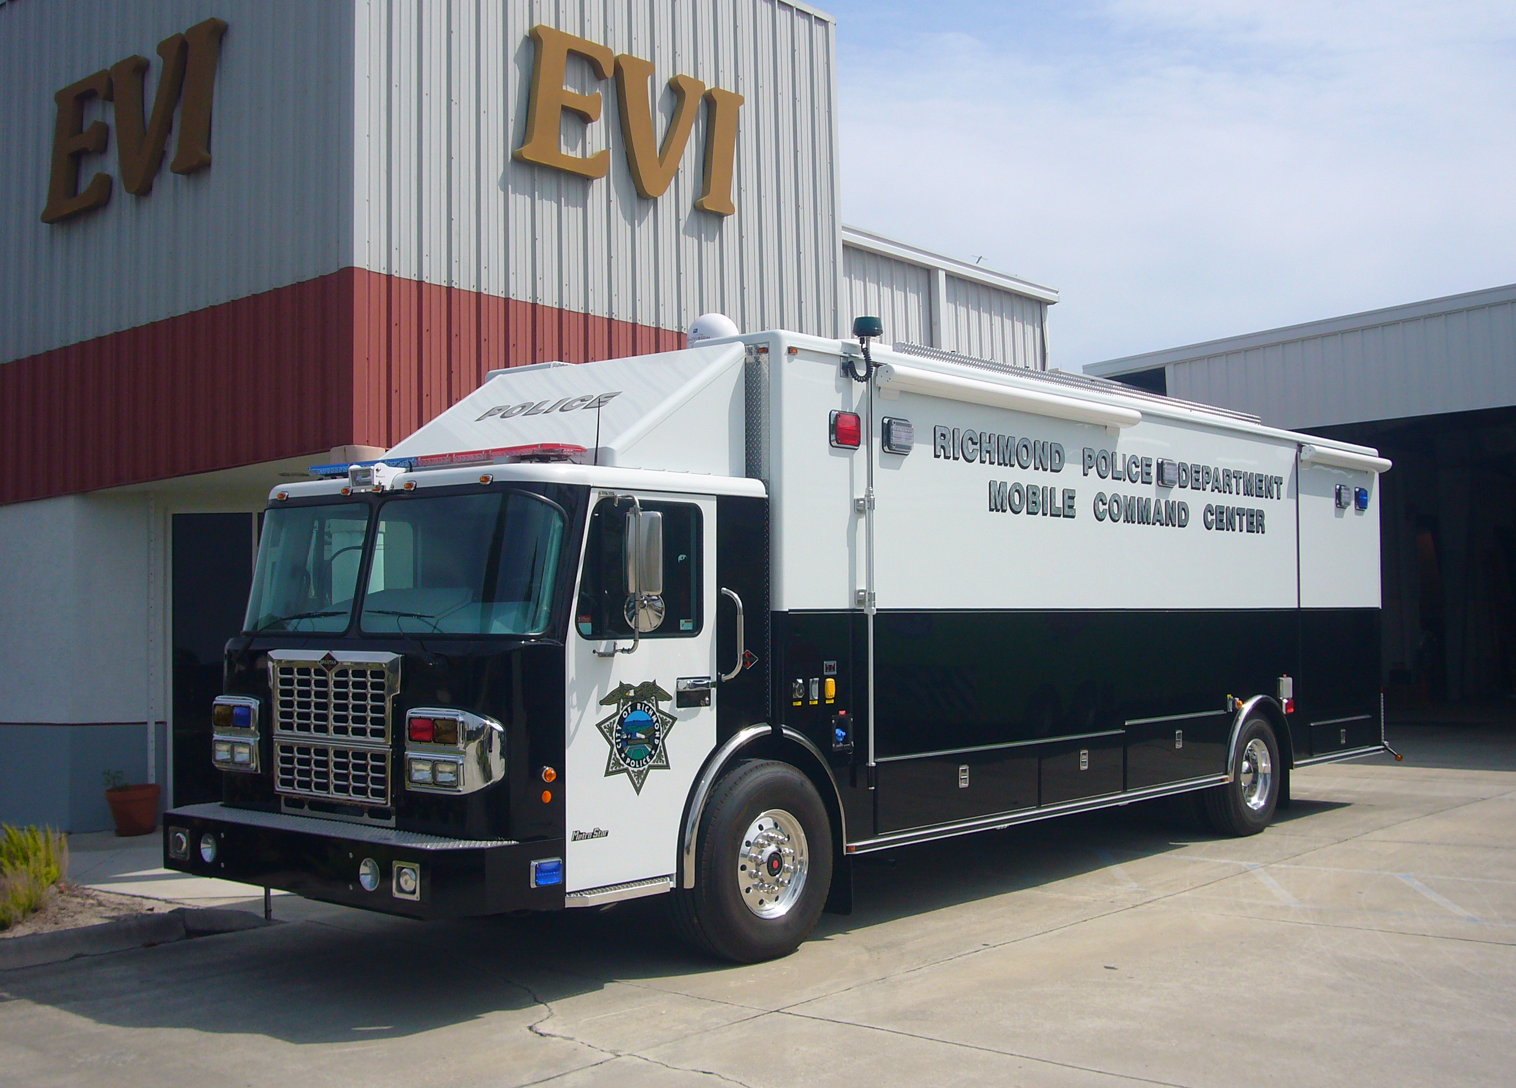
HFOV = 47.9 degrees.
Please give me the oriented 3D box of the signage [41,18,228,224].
[{"bbox_3d":[-5.592,-3.685,15.185,2.940,1.240,0.130,-5,-5,40],"label":"signage"}]

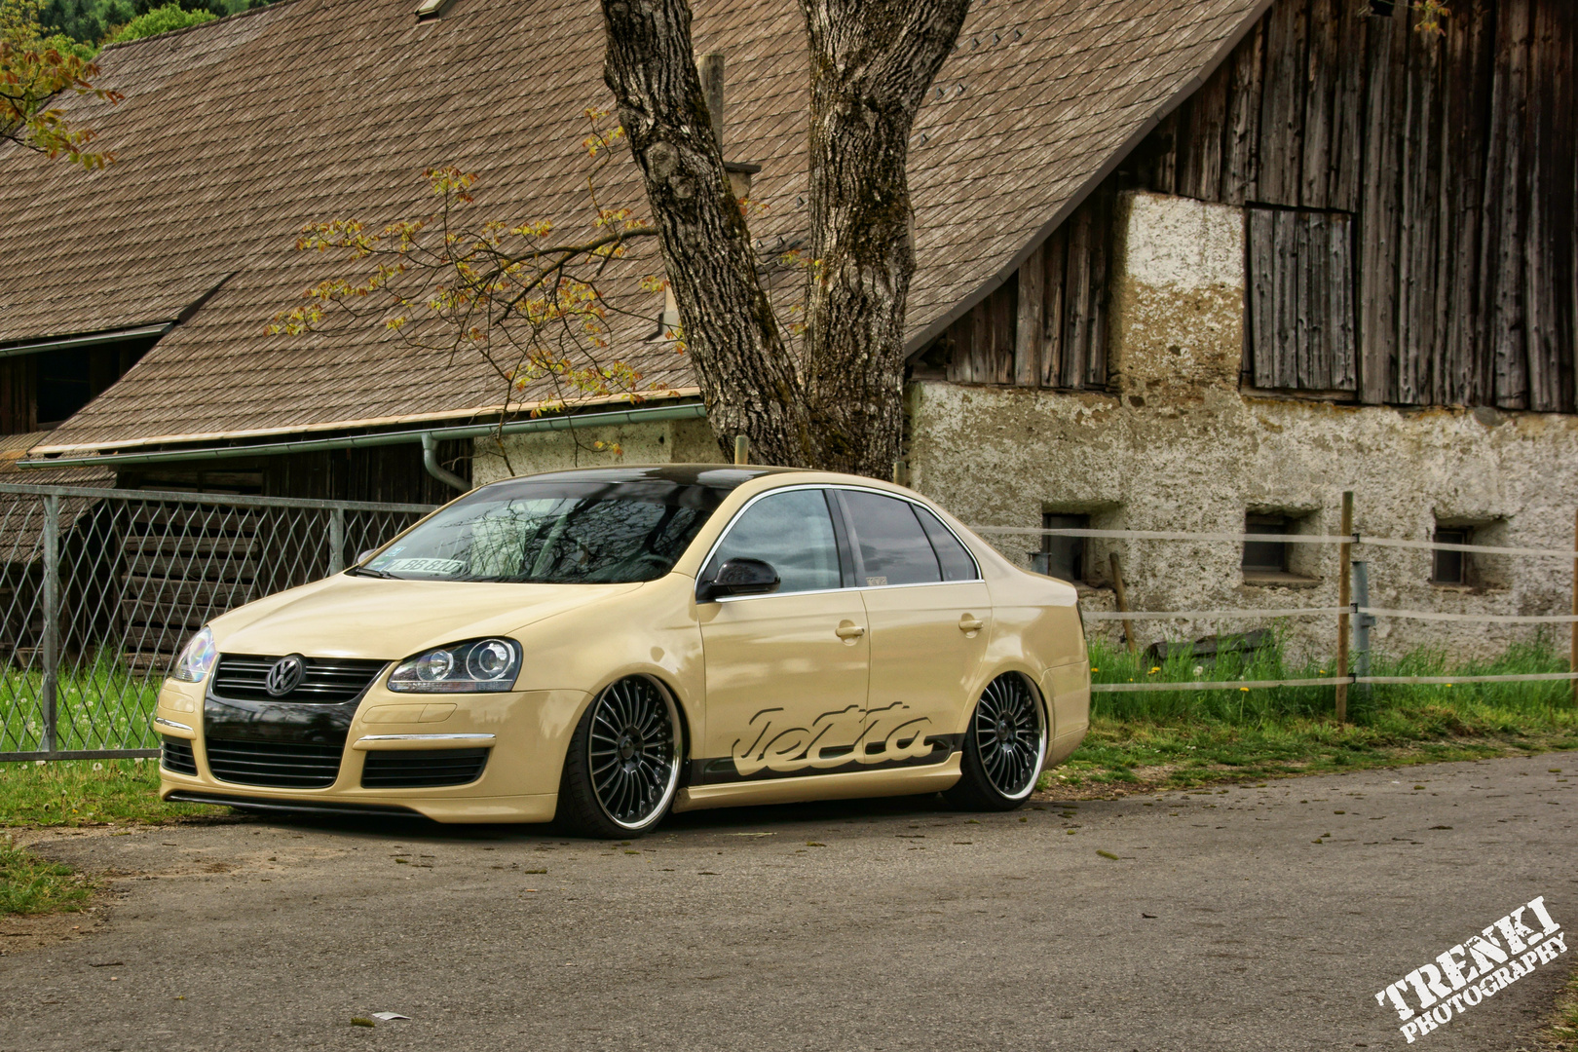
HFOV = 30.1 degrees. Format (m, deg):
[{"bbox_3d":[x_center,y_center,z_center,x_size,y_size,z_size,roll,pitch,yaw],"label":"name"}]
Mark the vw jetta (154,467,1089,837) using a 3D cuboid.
[{"bbox_3d":[-0.430,0.466,11.900,1.830,1.380,4.540,0,-2,35],"label":"vw jetta"}]

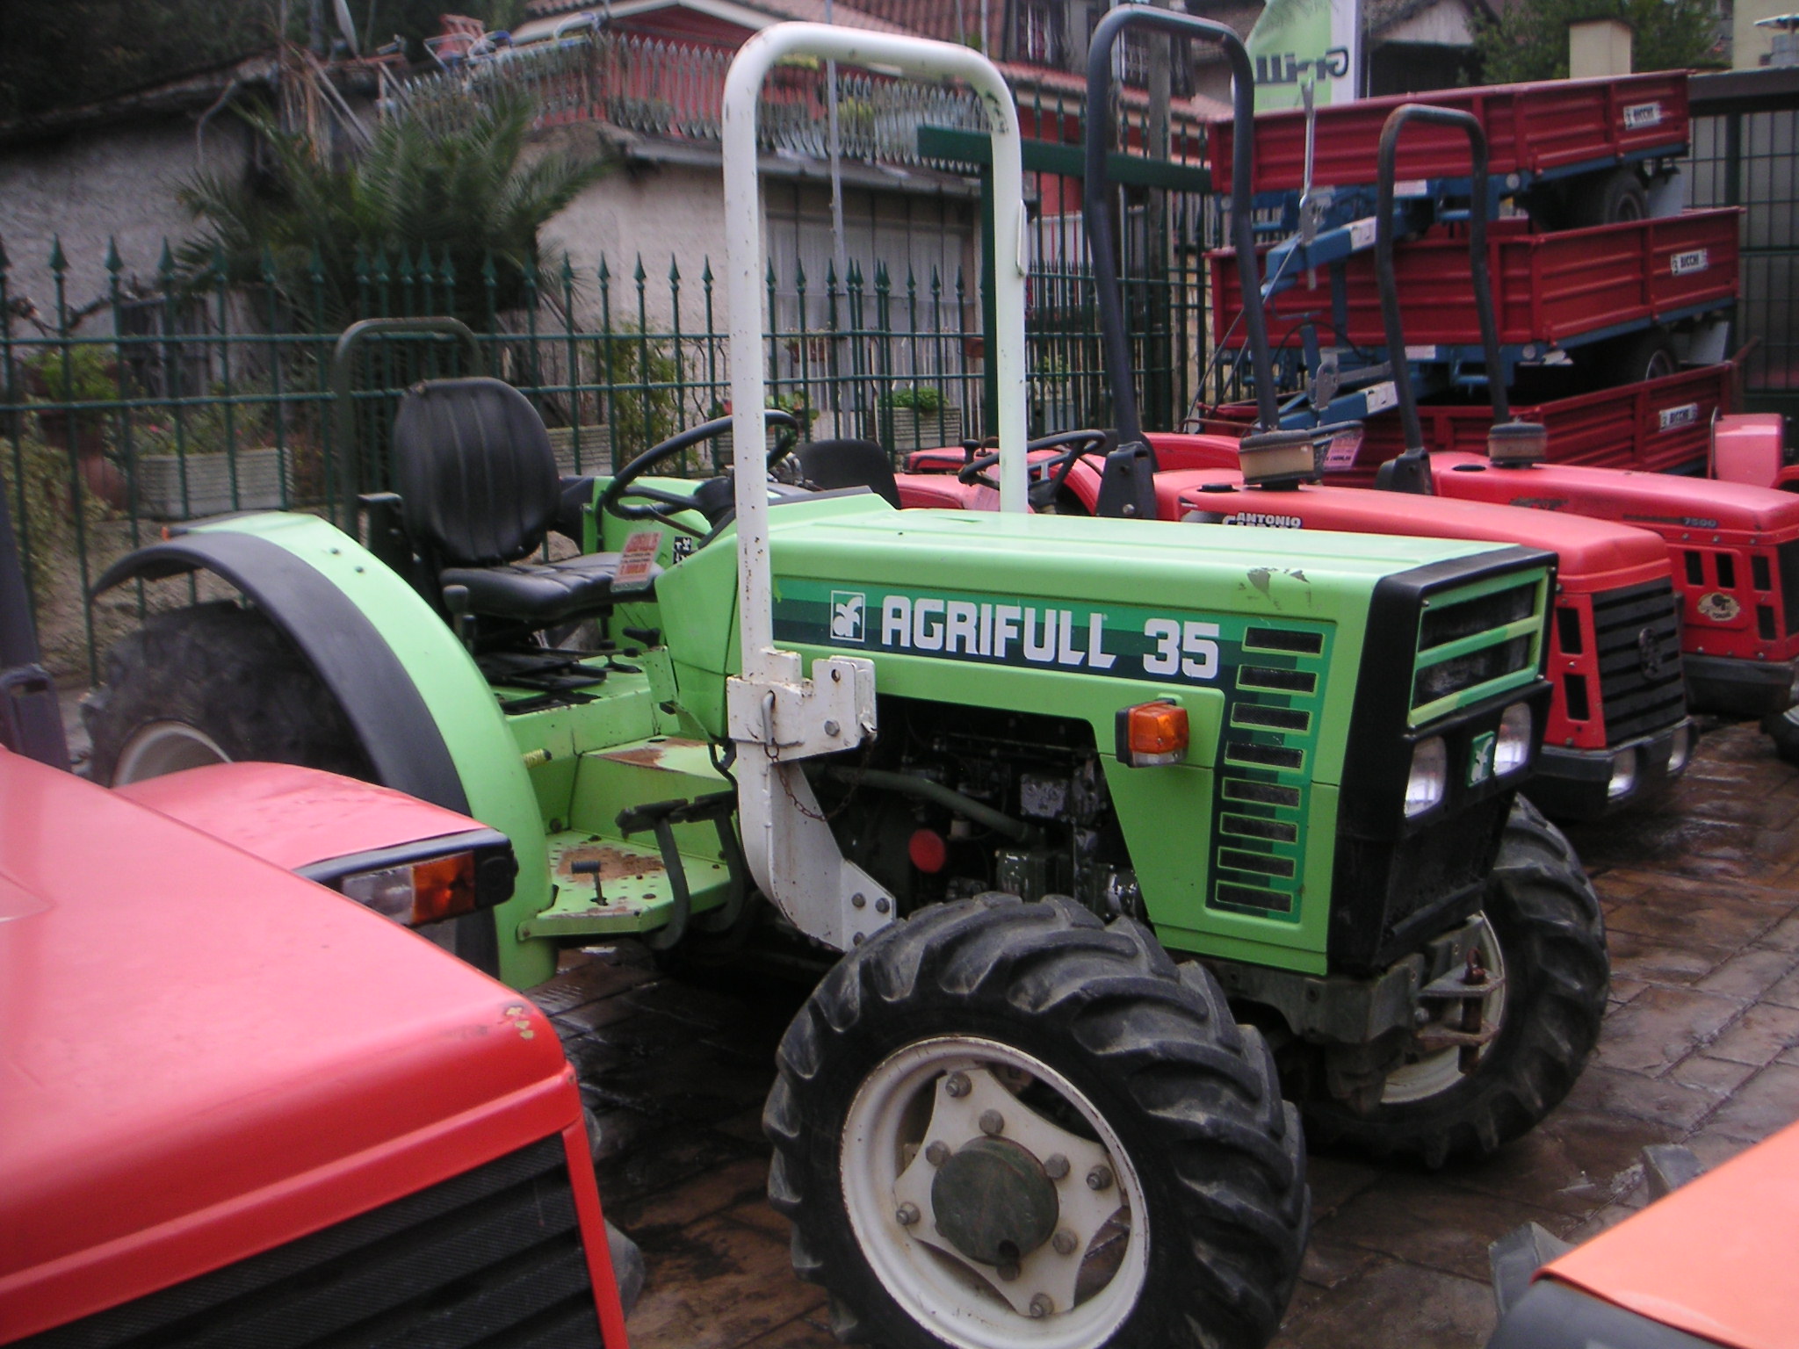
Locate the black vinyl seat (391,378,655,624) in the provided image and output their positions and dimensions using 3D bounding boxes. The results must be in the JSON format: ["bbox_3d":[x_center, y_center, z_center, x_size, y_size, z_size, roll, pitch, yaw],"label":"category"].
[{"bbox_3d":[-0.681,-0.377,3.913,0.610,0.465,0.481,7,12,40],"label":"black vinyl seat"}]

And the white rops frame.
[{"bbox_3d":[0.070,-0.335,3.316,0.320,1.489,0.829,6,12,38],"label":"white rops frame"}]

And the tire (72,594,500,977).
[{"bbox_3d":[-1.194,0.402,3.545,1.081,1.081,0.256,7,13,41],"label":"tire"}]

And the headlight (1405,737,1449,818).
[{"bbox_3d":[0.708,0.140,2.671,0.070,0.103,0.126,6,12,38],"label":"headlight"}]

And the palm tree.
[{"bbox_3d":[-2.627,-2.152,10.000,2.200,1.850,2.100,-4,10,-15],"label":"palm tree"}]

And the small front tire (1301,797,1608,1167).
[{"bbox_3d":[0.907,0.522,3.546,0.767,0.767,0.211,4,11,29],"label":"small front tire"}]

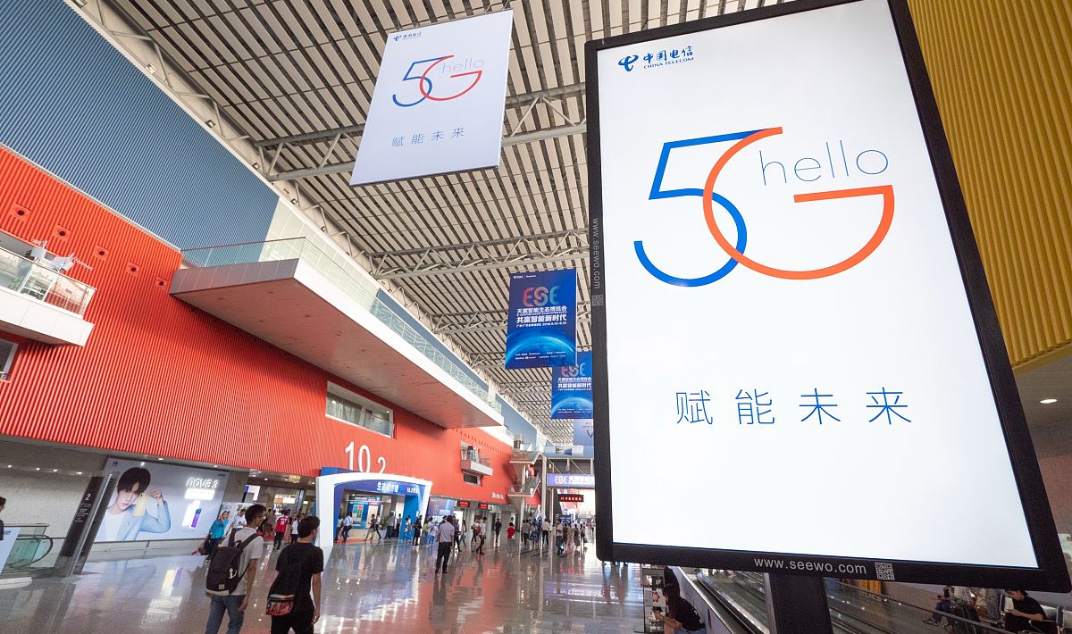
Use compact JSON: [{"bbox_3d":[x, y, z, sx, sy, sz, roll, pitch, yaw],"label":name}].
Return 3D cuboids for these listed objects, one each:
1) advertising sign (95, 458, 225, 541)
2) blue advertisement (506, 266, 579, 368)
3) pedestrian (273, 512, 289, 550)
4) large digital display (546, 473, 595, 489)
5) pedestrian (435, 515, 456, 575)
[{"bbox_3d":[-13.298,6.643,15.514,0.150,2.450,4.750,-3,-25,12],"label":"advertising sign"},{"bbox_3d":[0.344,0.028,25.318,4.100,6.150,0.100,-3,-25,12],"label":"blue advertisement"},{"bbox_3d":[-12.177,10.147,20.805,0.520,1.660,0.420,12,-27,-20],"label":"pedestrian"},{"bbox_3d":[6.234,20.959,55.369,9.500,1.600,0.300,-3,-25,12],"label":"large digital display"},{"bbox_3d":[-3.077,7.661,14.669,0.540,1.720,0.380,1,-25,3],"label":"pedestrian"}]

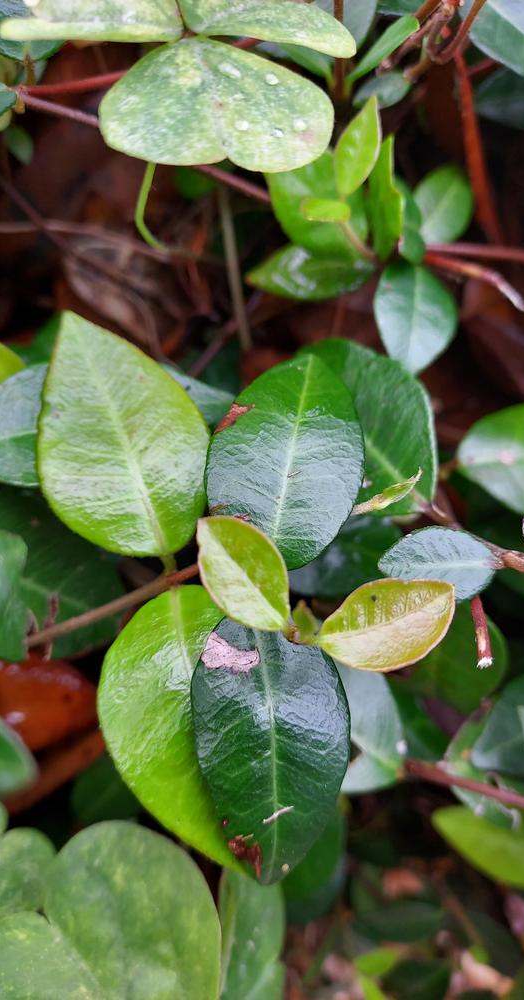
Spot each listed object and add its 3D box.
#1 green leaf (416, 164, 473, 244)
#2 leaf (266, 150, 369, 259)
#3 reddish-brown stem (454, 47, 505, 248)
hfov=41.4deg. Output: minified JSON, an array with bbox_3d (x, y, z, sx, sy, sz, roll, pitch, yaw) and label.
[{"bbox_3d":[0.067,-0.107,0.253,0.023,0.007,0.032,26,86,0],"label":"green leaf"},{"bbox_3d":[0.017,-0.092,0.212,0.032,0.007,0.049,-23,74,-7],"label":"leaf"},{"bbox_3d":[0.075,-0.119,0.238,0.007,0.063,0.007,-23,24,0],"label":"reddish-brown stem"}]

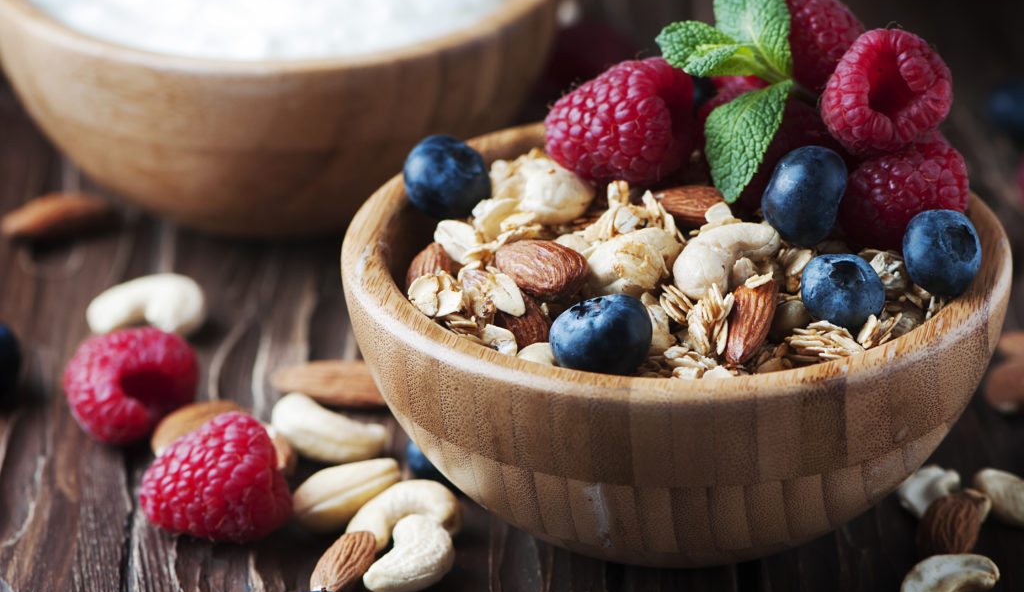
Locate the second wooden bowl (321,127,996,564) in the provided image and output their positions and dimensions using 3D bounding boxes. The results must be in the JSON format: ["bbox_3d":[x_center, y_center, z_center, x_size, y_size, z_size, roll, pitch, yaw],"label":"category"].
[{"bbox_3d":[0.029,0.015,0.801,0.118,0.050,0.118,0,26,0],"label":"second wooden bowl"}]

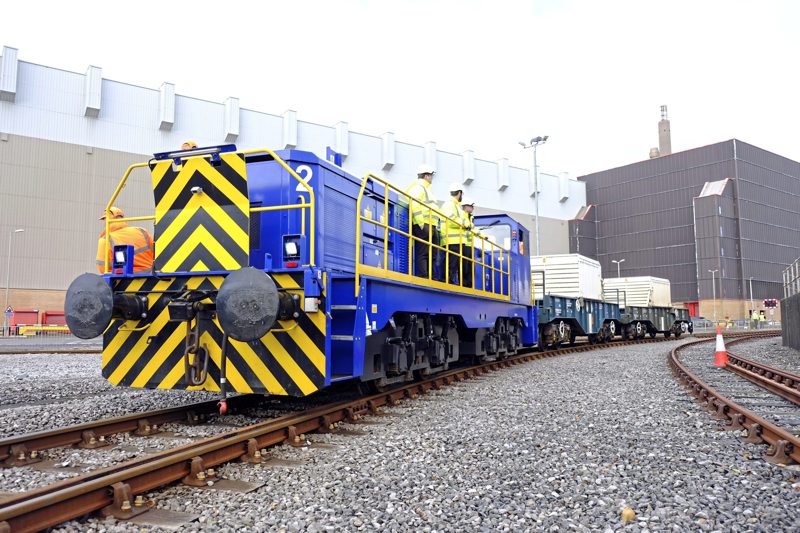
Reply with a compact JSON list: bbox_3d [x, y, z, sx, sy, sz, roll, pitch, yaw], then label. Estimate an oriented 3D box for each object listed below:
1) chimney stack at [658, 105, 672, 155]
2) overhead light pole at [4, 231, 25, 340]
[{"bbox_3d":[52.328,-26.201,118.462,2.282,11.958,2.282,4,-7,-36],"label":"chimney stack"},{"bbox_3d":[-31.864,1.329,49.590,0.941,8.819,0.300,3,-6,-28],"label":"overhead light pole"}]

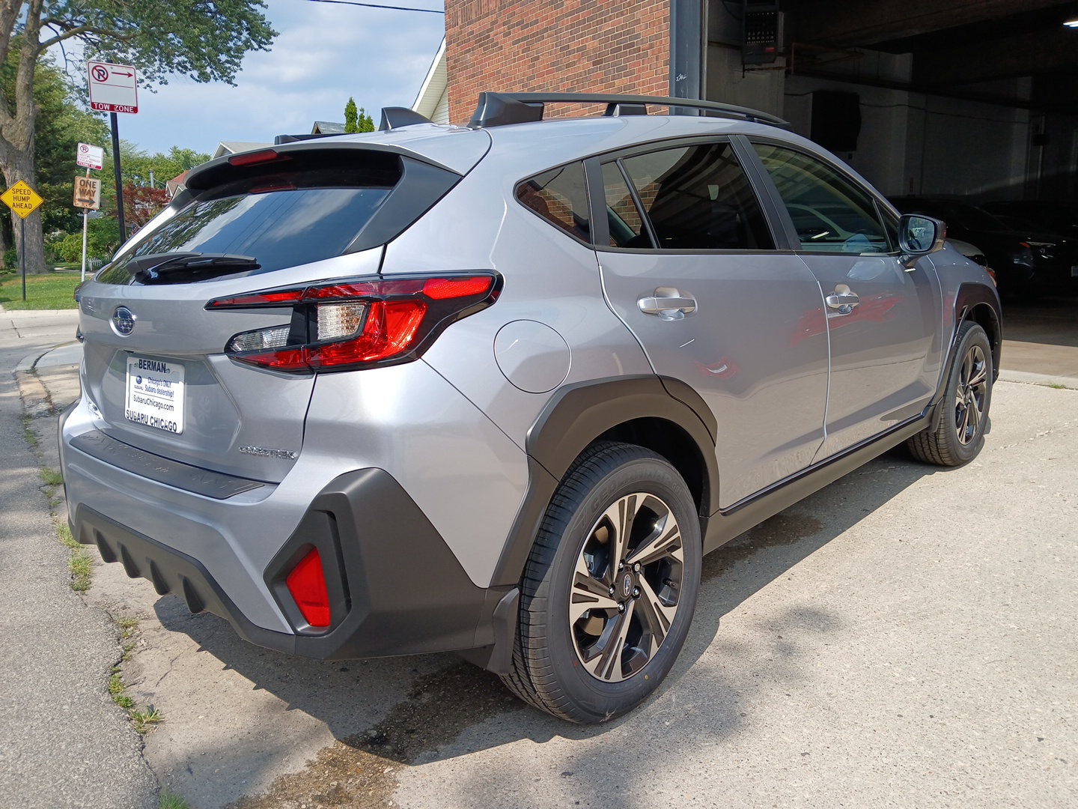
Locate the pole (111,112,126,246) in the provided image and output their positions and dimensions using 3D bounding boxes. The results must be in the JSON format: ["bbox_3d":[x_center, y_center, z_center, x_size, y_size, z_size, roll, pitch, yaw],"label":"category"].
[{"bbox_3d":[-4.056,-1.694,7.894,0.055,3.070,0.055,-5,12,-26],"label":"pole"}]

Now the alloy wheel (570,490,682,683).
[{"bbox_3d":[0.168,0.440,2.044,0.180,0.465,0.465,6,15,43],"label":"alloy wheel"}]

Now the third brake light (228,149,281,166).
[{"bbox_3d":[-0.739,-0.643,2.114,0.255,0.028,0.040,6,15,43],"label":"third brake light"}]

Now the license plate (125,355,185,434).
[{"bbox_3d":[-0.941,-0.026,1.978,0.307,0.155,0.012,6,3,43],"label":"license plate"}]

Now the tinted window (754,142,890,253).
[{"bbox_3d":[1.058,-0.736,2.936,0.810,0.415,0.050,-12,-7,-45],"label":"tinted window"}]

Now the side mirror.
[{"bbox_3d":[1.470,-0.633,3.123,0.190,0.205,0.155,6,15,43],"label":"side mirror"}]

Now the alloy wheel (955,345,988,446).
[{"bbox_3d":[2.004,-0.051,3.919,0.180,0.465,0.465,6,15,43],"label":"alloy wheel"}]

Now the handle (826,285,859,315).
[{"bbox_3d":[1.043,-0.357,2.759,0.055,0.080,0.225,6,15,43],"label":"handle"}]

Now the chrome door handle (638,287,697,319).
[{"bbox_3d":[0.326,-0.255,2.042,0.055,0.075,0.225,6,15,43],"label":"chrome door handle"}]

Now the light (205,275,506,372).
[{"bbox_3d":[-0.366,-0.173,1.650,0.430,0.165,0.430,6,15,43],"label":"light"}]

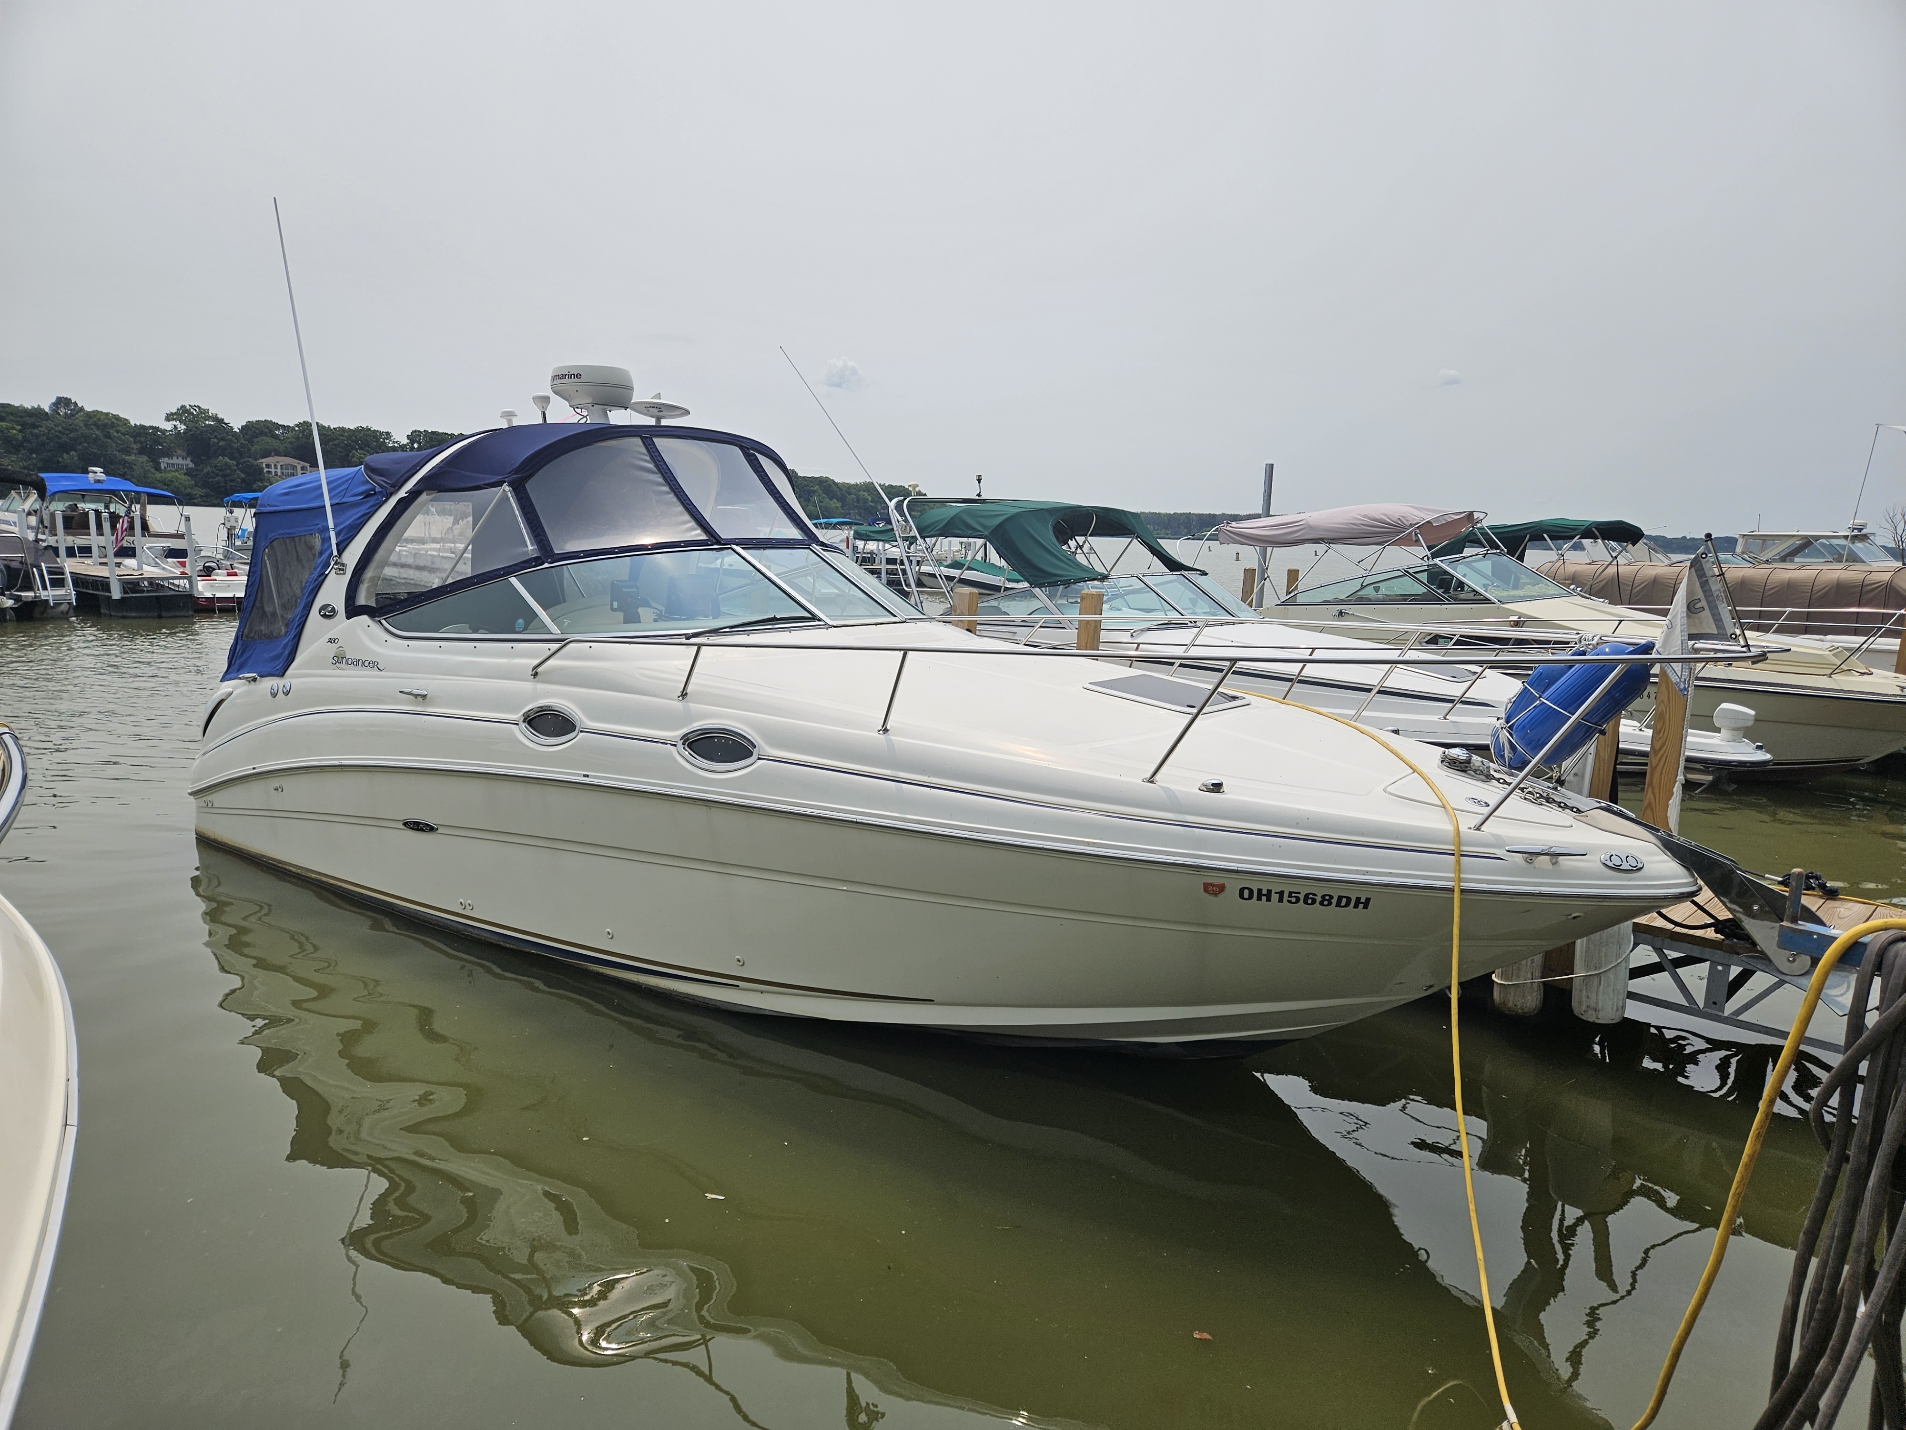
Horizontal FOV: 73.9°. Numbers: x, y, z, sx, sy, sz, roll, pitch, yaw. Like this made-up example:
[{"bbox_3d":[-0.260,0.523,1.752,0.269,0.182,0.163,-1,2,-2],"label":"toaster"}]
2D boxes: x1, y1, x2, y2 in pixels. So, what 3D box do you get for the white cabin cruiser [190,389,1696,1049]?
[{"bbox_3d":[-0.974,-0.237,7.206,9.341,3.300,2.870,8,10,36],"label":"white cabin cruiser"}]

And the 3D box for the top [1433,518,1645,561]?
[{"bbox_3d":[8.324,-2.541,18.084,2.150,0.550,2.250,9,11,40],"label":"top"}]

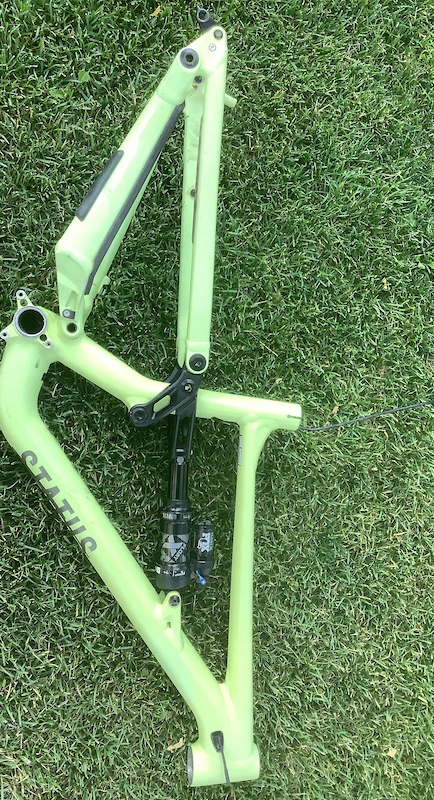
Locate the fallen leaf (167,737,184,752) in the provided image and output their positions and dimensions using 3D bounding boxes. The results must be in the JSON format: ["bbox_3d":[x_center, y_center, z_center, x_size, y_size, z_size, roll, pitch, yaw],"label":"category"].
[{"bbox_3d":[-0.063,0.527,1.095,0.031,0.007,0.012,-34,101,-7],"label":"fallen leaf"}]

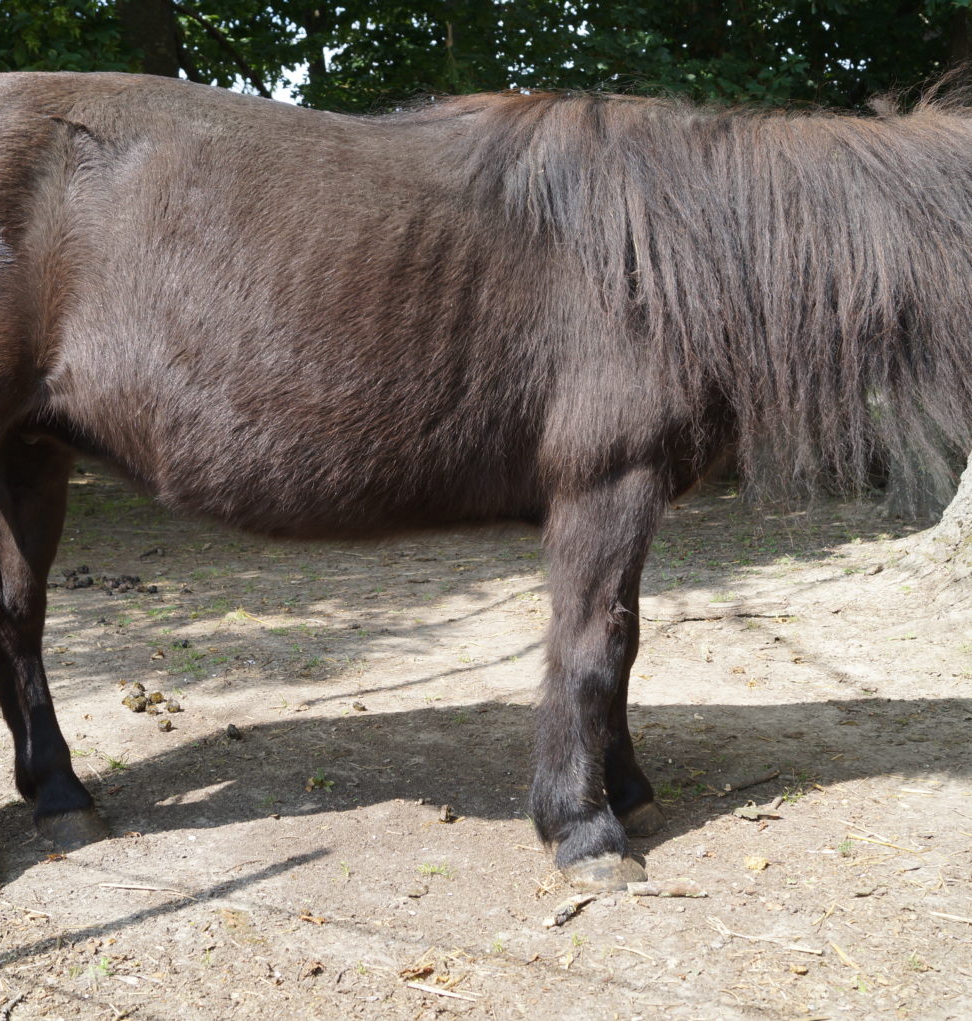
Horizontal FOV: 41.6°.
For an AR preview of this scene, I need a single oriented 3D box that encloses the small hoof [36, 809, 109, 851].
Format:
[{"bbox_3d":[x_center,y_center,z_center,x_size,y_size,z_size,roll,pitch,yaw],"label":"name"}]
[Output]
[{"bbox_3d":[-0.599,0.450,1.850,0.103,0.046,0.092,-2,7,-14],"label":"small hoof"}]

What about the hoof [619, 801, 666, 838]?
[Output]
[{"bbox_3d":[0.214,0.444,1.893,0.108,0.047,0.096,-1,7,-8],"label":"hoof"}]

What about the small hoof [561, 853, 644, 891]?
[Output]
[{"bbox_3d":[0.160,0.465,1.705,0.110,0.049,0.097,0,7,-3],"label":"small hoof"}]

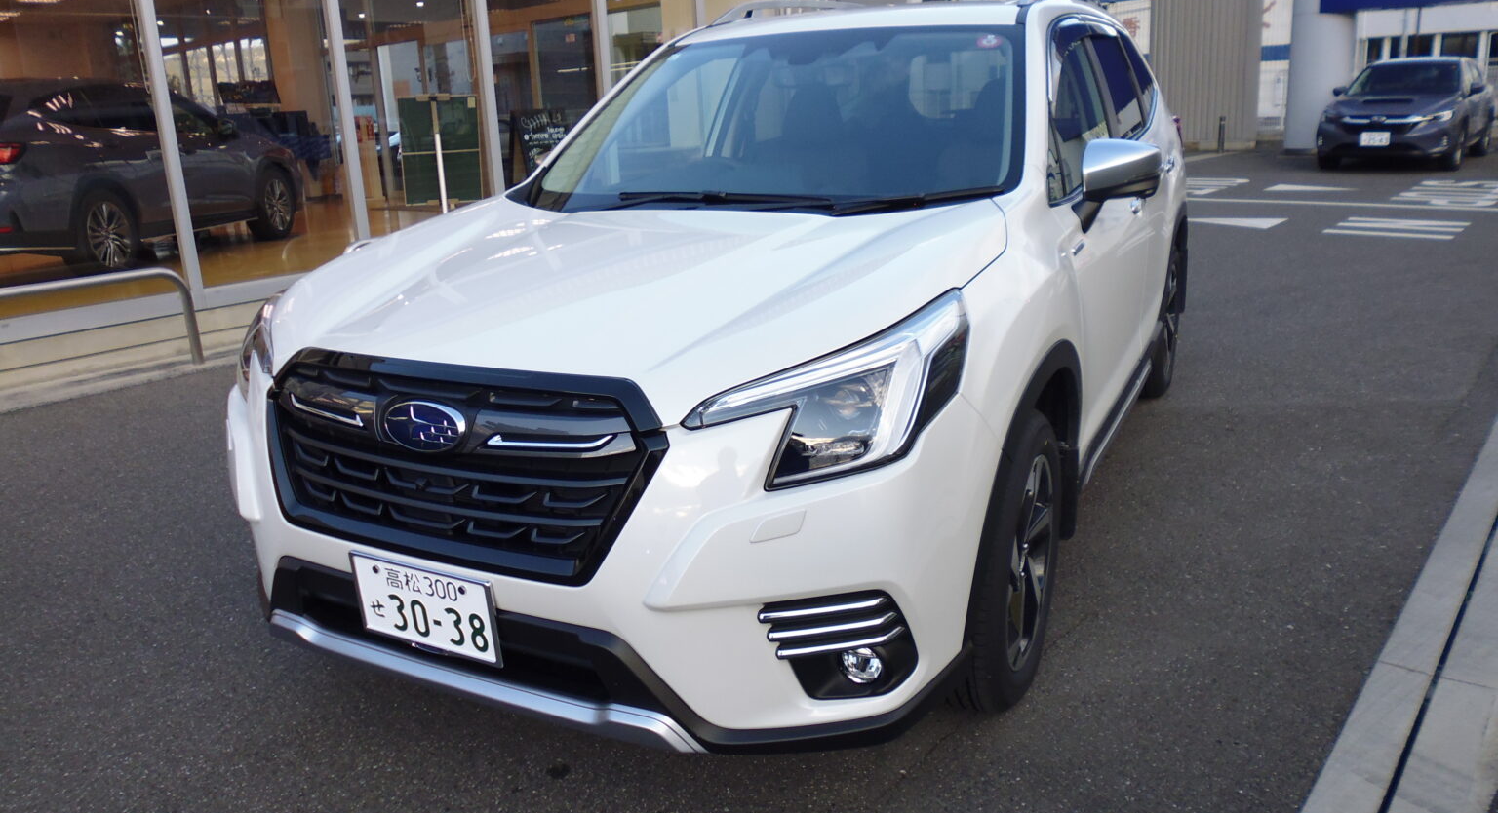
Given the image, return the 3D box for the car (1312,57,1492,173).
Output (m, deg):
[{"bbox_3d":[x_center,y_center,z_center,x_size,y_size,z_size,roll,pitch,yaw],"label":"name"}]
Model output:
[{"bbox_3d":[10.017,-4.472,15.668,1.800,1.500,4.750,12,22,39],"label":"car"}]

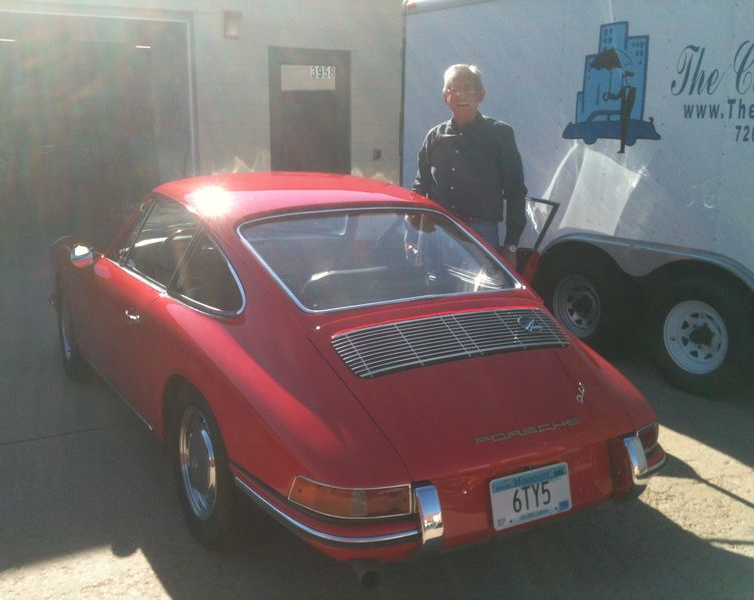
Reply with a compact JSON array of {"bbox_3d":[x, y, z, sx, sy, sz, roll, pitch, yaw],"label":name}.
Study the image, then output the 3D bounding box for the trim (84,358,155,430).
[{"bbox_3d":[-1.270,0.428,3.888,0.035,0.045,1.400,-6,12,-30],"label":"trim"}]

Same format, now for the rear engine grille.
[{"bbox_3d":[0.265,0.132,2.701,0.860,0.045,0.225,-6,41,-30],"label":"rear engine grille"}]

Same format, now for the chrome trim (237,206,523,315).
[{"bbox_3d":[0.013,-0.181,3.077,0.985,0.070,0.665,-6,37,-30],"label":"chrome trim"}]

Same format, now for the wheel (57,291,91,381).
[{"bbox_3d":[-1.734,0.175,4.772,0.170,0.635,0.635,-6,14,-32],"label":"wheel"}]

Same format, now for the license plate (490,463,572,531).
[{"bbox_3d":[0.470,0.589,2.434,0.305,0.153,0.012,-6,1,-30],"label":"license plate"}]

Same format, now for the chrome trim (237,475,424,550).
[{"bbox_3d":[-0.161,0.589,2.333,0.325,0.055,0.595,-6,14,-30],"label":"chrome trim"}]

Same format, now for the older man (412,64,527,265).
[{"bbox_3d":[0.443,-0.272,4.181,0.550,1.800,0.320,5,13,20],"label":"older man"}]

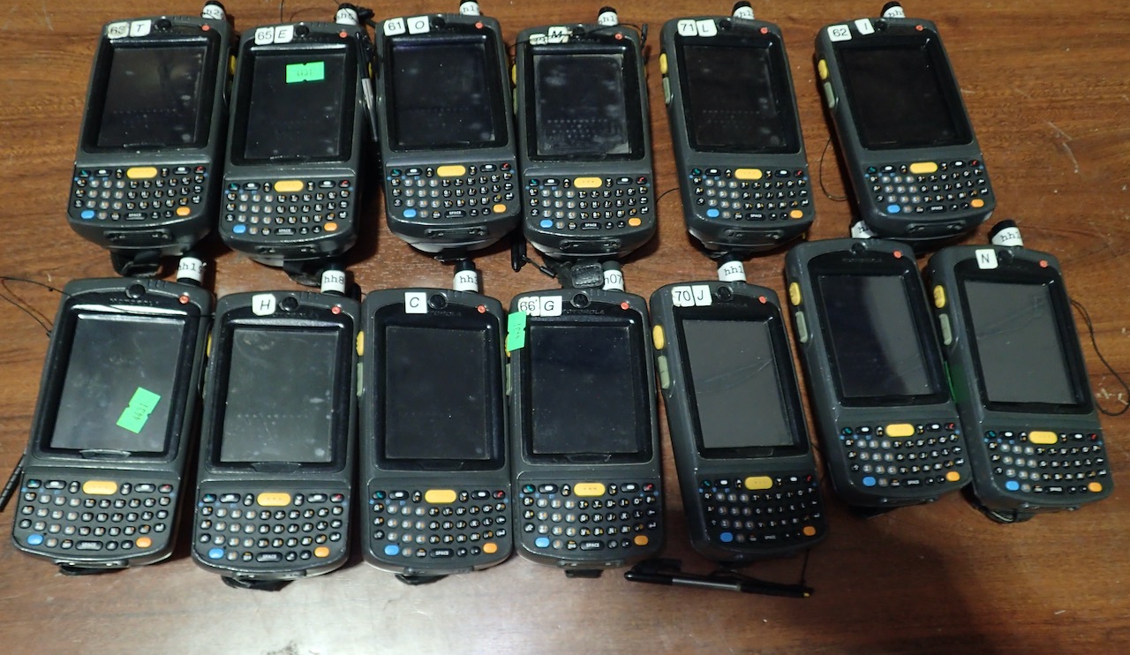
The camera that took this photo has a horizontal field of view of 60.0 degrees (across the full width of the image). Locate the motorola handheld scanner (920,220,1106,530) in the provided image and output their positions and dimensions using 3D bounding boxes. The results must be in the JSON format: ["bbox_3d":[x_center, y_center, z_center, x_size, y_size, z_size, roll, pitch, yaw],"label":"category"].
[{"bbox_3d":[0.256,0.020,0.572,0.078,0.042,0.180,2,68,-11],"label":"motorola handheld scanner"}]

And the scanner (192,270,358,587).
[{"bbox_3d":[-0.152,0.048,0.532,0.079,0.042,0.182,1,68,-8],"label":"scanner"}]

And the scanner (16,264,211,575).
[{"bbox_3d":[-0.236,0.042,0.528,0.078,0.042,0.180,3,66,-8],"label":"scanner"}]

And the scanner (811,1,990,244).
[{"bbox_3d":[0.206,-0.132,0.619,0.079,0.042,0.182,-4,66,-4],"label":"scanner"}]

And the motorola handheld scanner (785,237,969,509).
[{"bbox_3d":[0.171,0.016,0.565,0.079,0.042,0.182,-1,69,-14],"label":"motorola handheld scanner"}]

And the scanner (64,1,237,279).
[{"bbox_3d":[-0.240,-0.123,0.585,0.079,0.042,0.182,-3,64,-4],"label":"scanner"}]

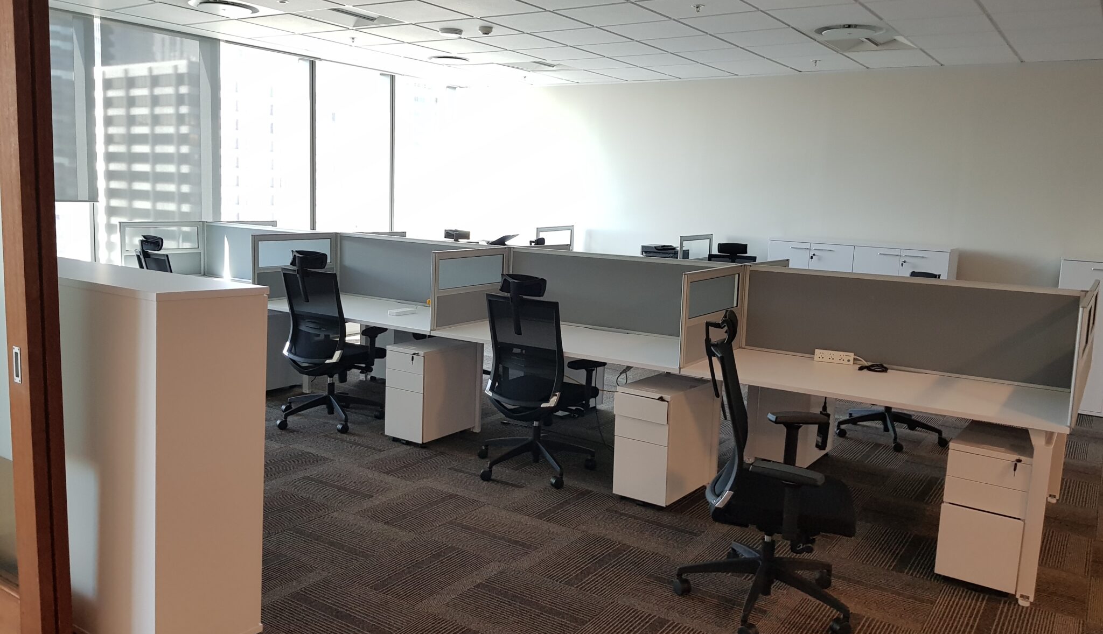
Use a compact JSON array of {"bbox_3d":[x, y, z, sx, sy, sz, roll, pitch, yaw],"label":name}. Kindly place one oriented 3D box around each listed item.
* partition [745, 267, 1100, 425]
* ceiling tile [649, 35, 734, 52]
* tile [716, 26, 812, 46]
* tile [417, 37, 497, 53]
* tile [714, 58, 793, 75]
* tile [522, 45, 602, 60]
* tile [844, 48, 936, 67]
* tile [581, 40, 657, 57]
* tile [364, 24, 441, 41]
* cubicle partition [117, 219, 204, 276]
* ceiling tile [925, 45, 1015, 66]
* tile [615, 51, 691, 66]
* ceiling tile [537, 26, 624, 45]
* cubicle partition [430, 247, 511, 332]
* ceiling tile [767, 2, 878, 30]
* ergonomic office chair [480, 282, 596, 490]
[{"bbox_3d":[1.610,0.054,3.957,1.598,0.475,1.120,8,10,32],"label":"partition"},{"bbox_3d":[1.080,-2.166,6.527,0.600,0.020,0.600,8,10,33],"label":"ceiling tile"},{"bbox_3d":[1.562,-2.062,6.151,0.595,0.020,0.595,8,11,33],"label":"tile"},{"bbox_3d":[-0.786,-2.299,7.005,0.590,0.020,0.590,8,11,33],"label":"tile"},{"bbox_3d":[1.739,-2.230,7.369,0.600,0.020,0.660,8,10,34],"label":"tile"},{"bbox_3d":[0.060,-2.296,7.189,0.590,0.020,0.590,8,11,33],"label":"tile"},{"bbox_3d":[2.847,-2.169,6.933,0.590,0.020,0.930,8,11,33],"label":"tile"},{"bbox_3d":[0.557,-2.185,6.725,0.600,0.020,0.600,8,11,33],"label":"tile"},{"bbox_3d":[-1.104,-2.217,6.442,0.590,0.020,0.590,8,10,33],"label":"tile"},{"bbox_3d":[-3.285,-0.568,7.026,0.030,0.465,0.760,8,10,32],"label":"cubicle partition"},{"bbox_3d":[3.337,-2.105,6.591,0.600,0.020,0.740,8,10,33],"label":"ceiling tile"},{"bbox_3d":[0.885,-2.277,7.283,0.590,0.020,0.590,8,10,33],"label":"tile"},{"bbox_3d":[0.232,-2.167,6.359,0.600,0.020,0.600,8,10,33],"label":"ceiling tile"},{"bbox_3d":[-0.478,-0.185,5.038,0.035,0.465,0.733,8,10,32],"label":"cubicle partition"},{"bbox_3d":[1.713,-1.906,5.251,0.600,0.020,0.600,8,11,33],"label":"ceiling tile"},{"bbox_3d":[-0.083,0.303,4.635,0.680,1.150,0.680,8,10,36],"label":"ergonomic office chair"}]

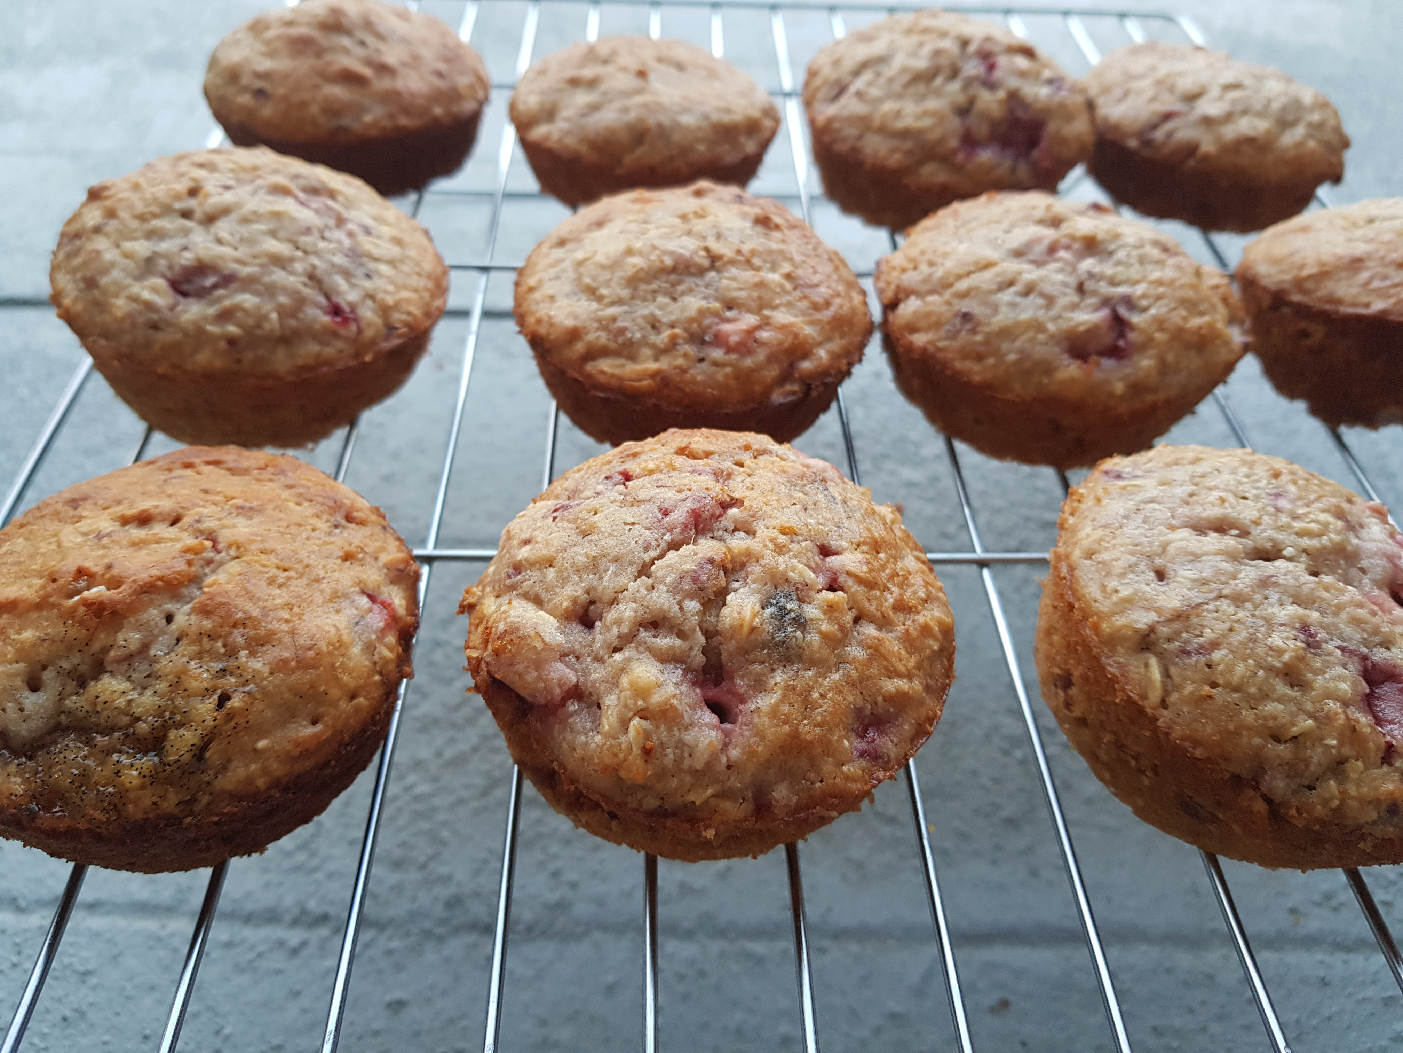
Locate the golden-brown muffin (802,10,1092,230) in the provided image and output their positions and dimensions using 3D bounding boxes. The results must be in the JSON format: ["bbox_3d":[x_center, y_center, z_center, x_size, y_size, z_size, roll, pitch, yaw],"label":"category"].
[{"bbox_3d":[0.065,-0.111,0.283,0.078,0.039,0.078,0,47,-2],"label":"golden-brown muffin"}]

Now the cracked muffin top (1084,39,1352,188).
[{"bbox_3d":[0.141,-0.117,0.284,0.073,0.016,0.073,0,47,-2],"label":"cracked muffin top"}]

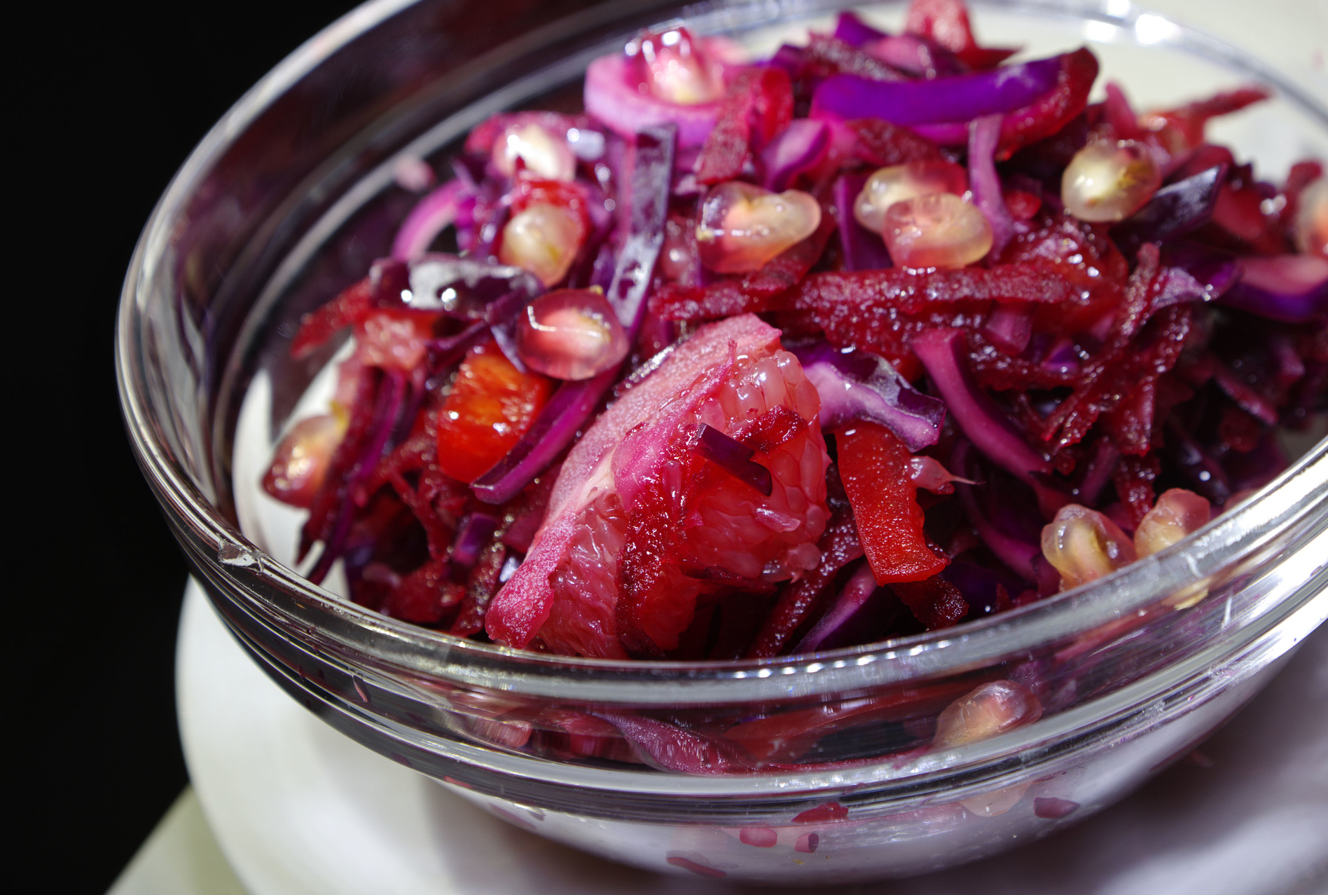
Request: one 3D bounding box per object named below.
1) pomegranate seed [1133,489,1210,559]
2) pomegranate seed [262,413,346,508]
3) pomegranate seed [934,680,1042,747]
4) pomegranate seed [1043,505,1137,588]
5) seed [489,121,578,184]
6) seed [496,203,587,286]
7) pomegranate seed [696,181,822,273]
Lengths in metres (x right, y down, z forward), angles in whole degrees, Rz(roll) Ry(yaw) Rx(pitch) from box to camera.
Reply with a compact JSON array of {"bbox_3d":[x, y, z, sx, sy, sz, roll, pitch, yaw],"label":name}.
[{"bbox_3d":[0.046,0.008,0.229,0.007,0.007,0.009,30,90,0],"label":"pomegranate seed"},{"bbox_3d":[-0.036,0.001,0.255,0.007,0.007,0.011,35,90,0],"label":"pomegranate seed"},{"bbox_3d":[0.029,0.024,0.221,0.010,0.006,0.006,-27,41,0],"label":"pomegranate seed"},{"bbox_3d":[0.039,0.010,0.229,0.008,0.009,0.007,-30,0,0],"label":"pomegranate seed"},{"bbox_3d":[-0.014,-0.031,0.263,0.009,0.007,0.007,30,48,0],"label":"seed"},{"bbox_3d":[-0.012,-0.021,0.253,0.008,0.008,0.009,25,90,0],"label":"seed"},{"bbox_3d":[0.009,-0.021,0.243,0.012,0.008,0.008,-8,40,0],"label":"pomegranate seed"}]

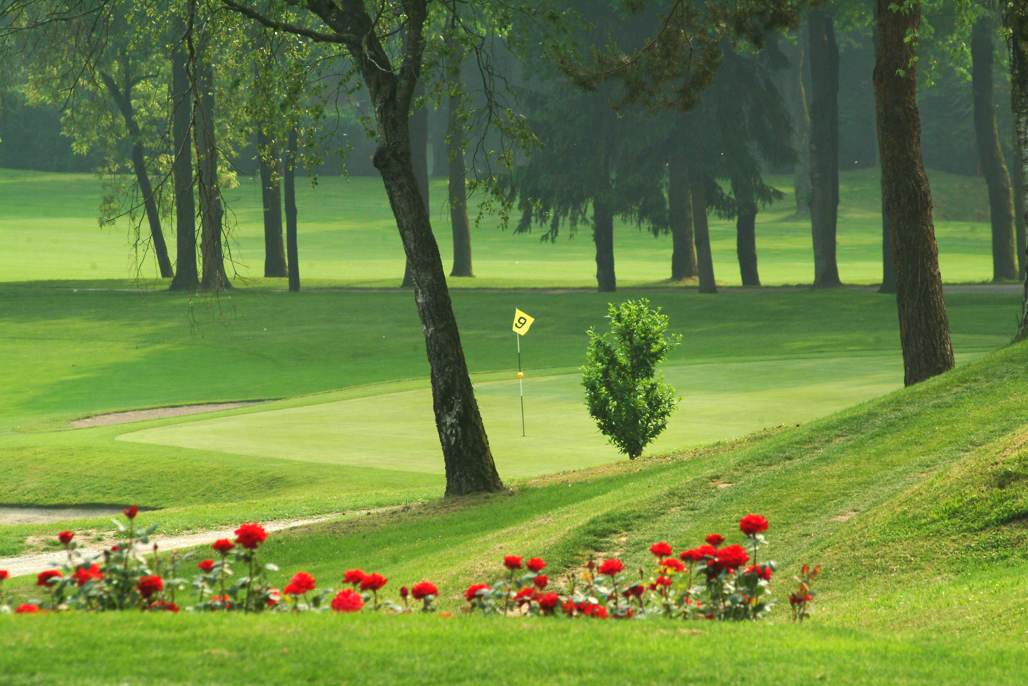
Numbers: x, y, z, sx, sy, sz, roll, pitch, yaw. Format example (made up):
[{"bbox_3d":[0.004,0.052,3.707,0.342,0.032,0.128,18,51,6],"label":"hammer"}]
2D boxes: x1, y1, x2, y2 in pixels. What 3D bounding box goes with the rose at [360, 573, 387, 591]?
[{"bbox_3d":[-0.458,0.781,28.000,0.089,0.060,0.089,0,2,0],"label":"rose"}]

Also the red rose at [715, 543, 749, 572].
[{"bbox_3d":[0.703,0.690,27.600,0.109,0.085,0.109,0,2,0],"label":"red rose"}]

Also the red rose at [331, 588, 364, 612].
[{"bbox_3d":[-0.524,0.813,27.000,0.102,0.080,0.098,0,2,0],"label":"red rose"}]

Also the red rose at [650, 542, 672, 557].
[{"bbox_3d":[0.532,0.747,31.000,0.084,0.059,0.080,0,1,0],"label":"red rose"}]

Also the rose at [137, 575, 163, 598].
[{"bbox_3d":[-1.145,0.767,27.000,0.082,0.074,0.080,0,2,0],"label":"rose"}]

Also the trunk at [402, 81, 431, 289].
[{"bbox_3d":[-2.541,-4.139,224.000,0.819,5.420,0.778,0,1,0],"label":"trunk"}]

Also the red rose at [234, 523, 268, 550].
[{"bbox_3d":[-0.854,0.627,27.800,0.110,0.086,0.110,0,2,0],"label":"red rose"}]

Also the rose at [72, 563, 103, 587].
[{"bbox_3d":[-1.542,0.839,31.000,0.116,0.086,0.110,0,1,0],"label":"rose"}]

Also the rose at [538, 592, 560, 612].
[{"bbox_3d":[0.128,0.938,31.000,0.079,0.074,0.075,0,1,0],"label":"rose"}]

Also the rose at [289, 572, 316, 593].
[{"bbox_3d":[-0.690,0.783,28.000,0.087,0.068,0.087,0,2,0],"label":"rose"}]

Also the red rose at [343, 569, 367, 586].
[{"bbox_3d":[-0.576,0.848,31.000,0.084,0.062,0.080,0,1,0],"label":"red rose"}]

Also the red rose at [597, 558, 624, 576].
[{"bbox_3d":[0.305,0.707,27.000,0.086,0.060,0.082,0,2,0],"label":"red rose"}]

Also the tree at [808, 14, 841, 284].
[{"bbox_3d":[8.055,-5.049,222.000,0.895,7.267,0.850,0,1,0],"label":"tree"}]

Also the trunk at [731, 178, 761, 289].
[{"bbox_3d":[6.069,-2.857,224.000,0.735,2.773,0.698,0,1,0],"label":"trunk"}]

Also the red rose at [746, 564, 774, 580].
[{"bbox_3d":[0.772,0.722,27.000,0.086,0.058,0.080,0,2,0],"label":"red rose"}]

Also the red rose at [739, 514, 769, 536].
[{"bbox_3d":[0.779,0.589,27.800,0.096,0.073,0.096,0,2,0],"label":"red rose"}]

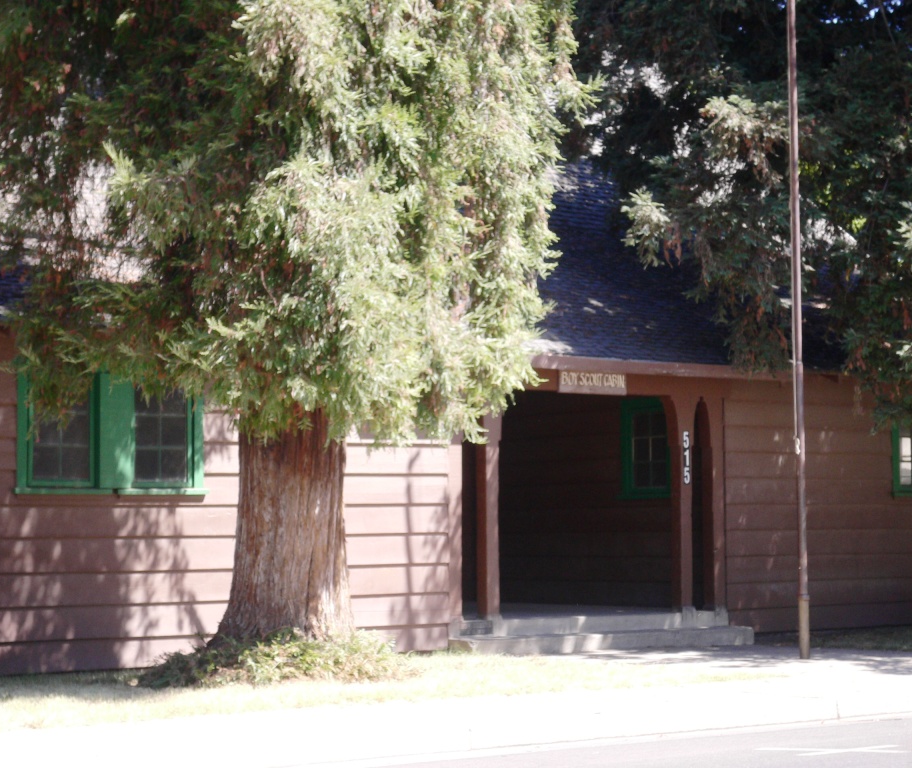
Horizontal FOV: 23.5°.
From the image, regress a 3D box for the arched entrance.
[{"bbox_3d":[2.377,1.194,21.695,0.307,2.107,0.170,2,-4,-38],"label":"arched entrance"}]

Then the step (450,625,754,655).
[{"bbox_3d":[1.439,2.411,20.518,3.520,0.160,0.380,2,-4,-38],"label":"step"}]

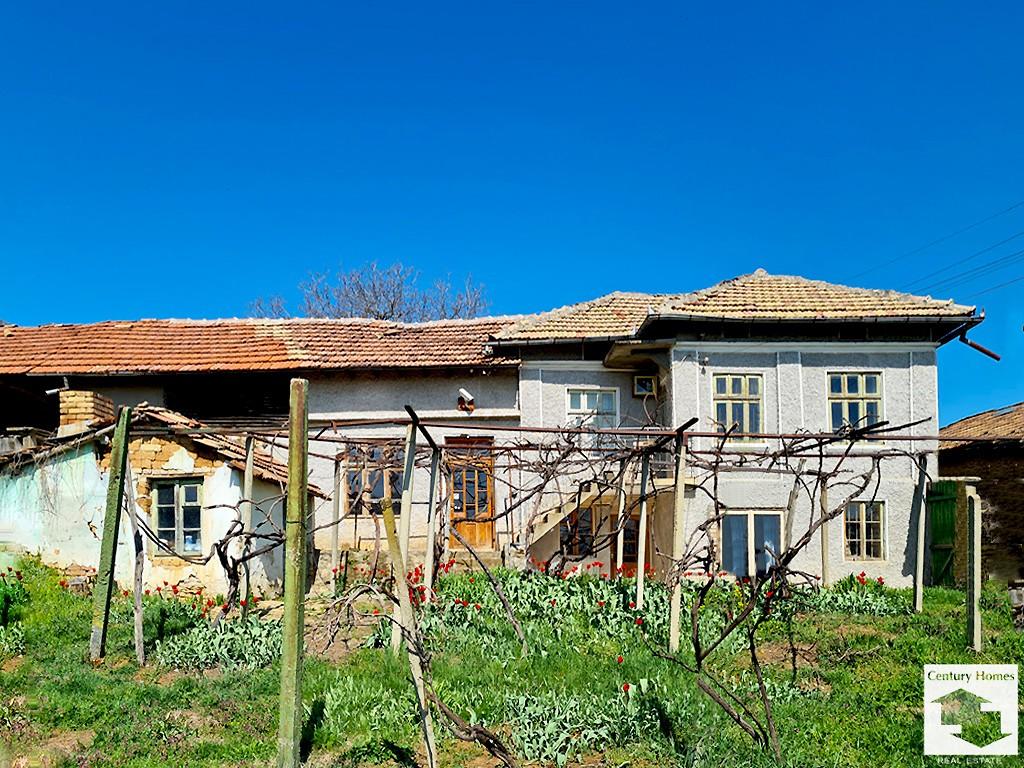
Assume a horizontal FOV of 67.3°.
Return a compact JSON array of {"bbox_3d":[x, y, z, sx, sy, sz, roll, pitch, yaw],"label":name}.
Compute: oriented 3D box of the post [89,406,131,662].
[{"bbox_3d":[-3.650,1.350,7.000,0.115,2.297,0.110,4,-5,0],"label":"post"}]

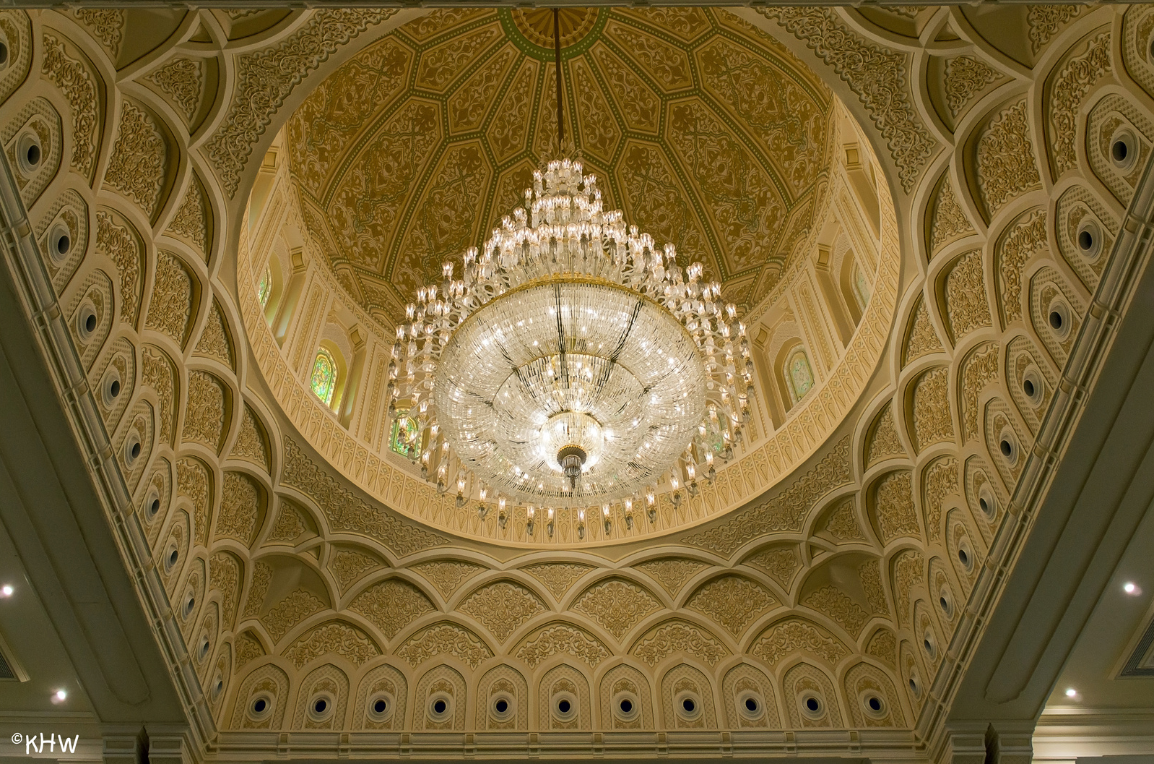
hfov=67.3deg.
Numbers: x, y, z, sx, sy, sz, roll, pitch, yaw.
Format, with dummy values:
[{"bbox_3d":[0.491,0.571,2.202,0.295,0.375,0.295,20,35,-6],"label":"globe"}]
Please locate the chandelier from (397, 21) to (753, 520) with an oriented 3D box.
[{"bbox_3d":[-0.140,-2.300,16.200,5.300,12.200,5.300,-1,-54,-1],"label":"chandelier"}]

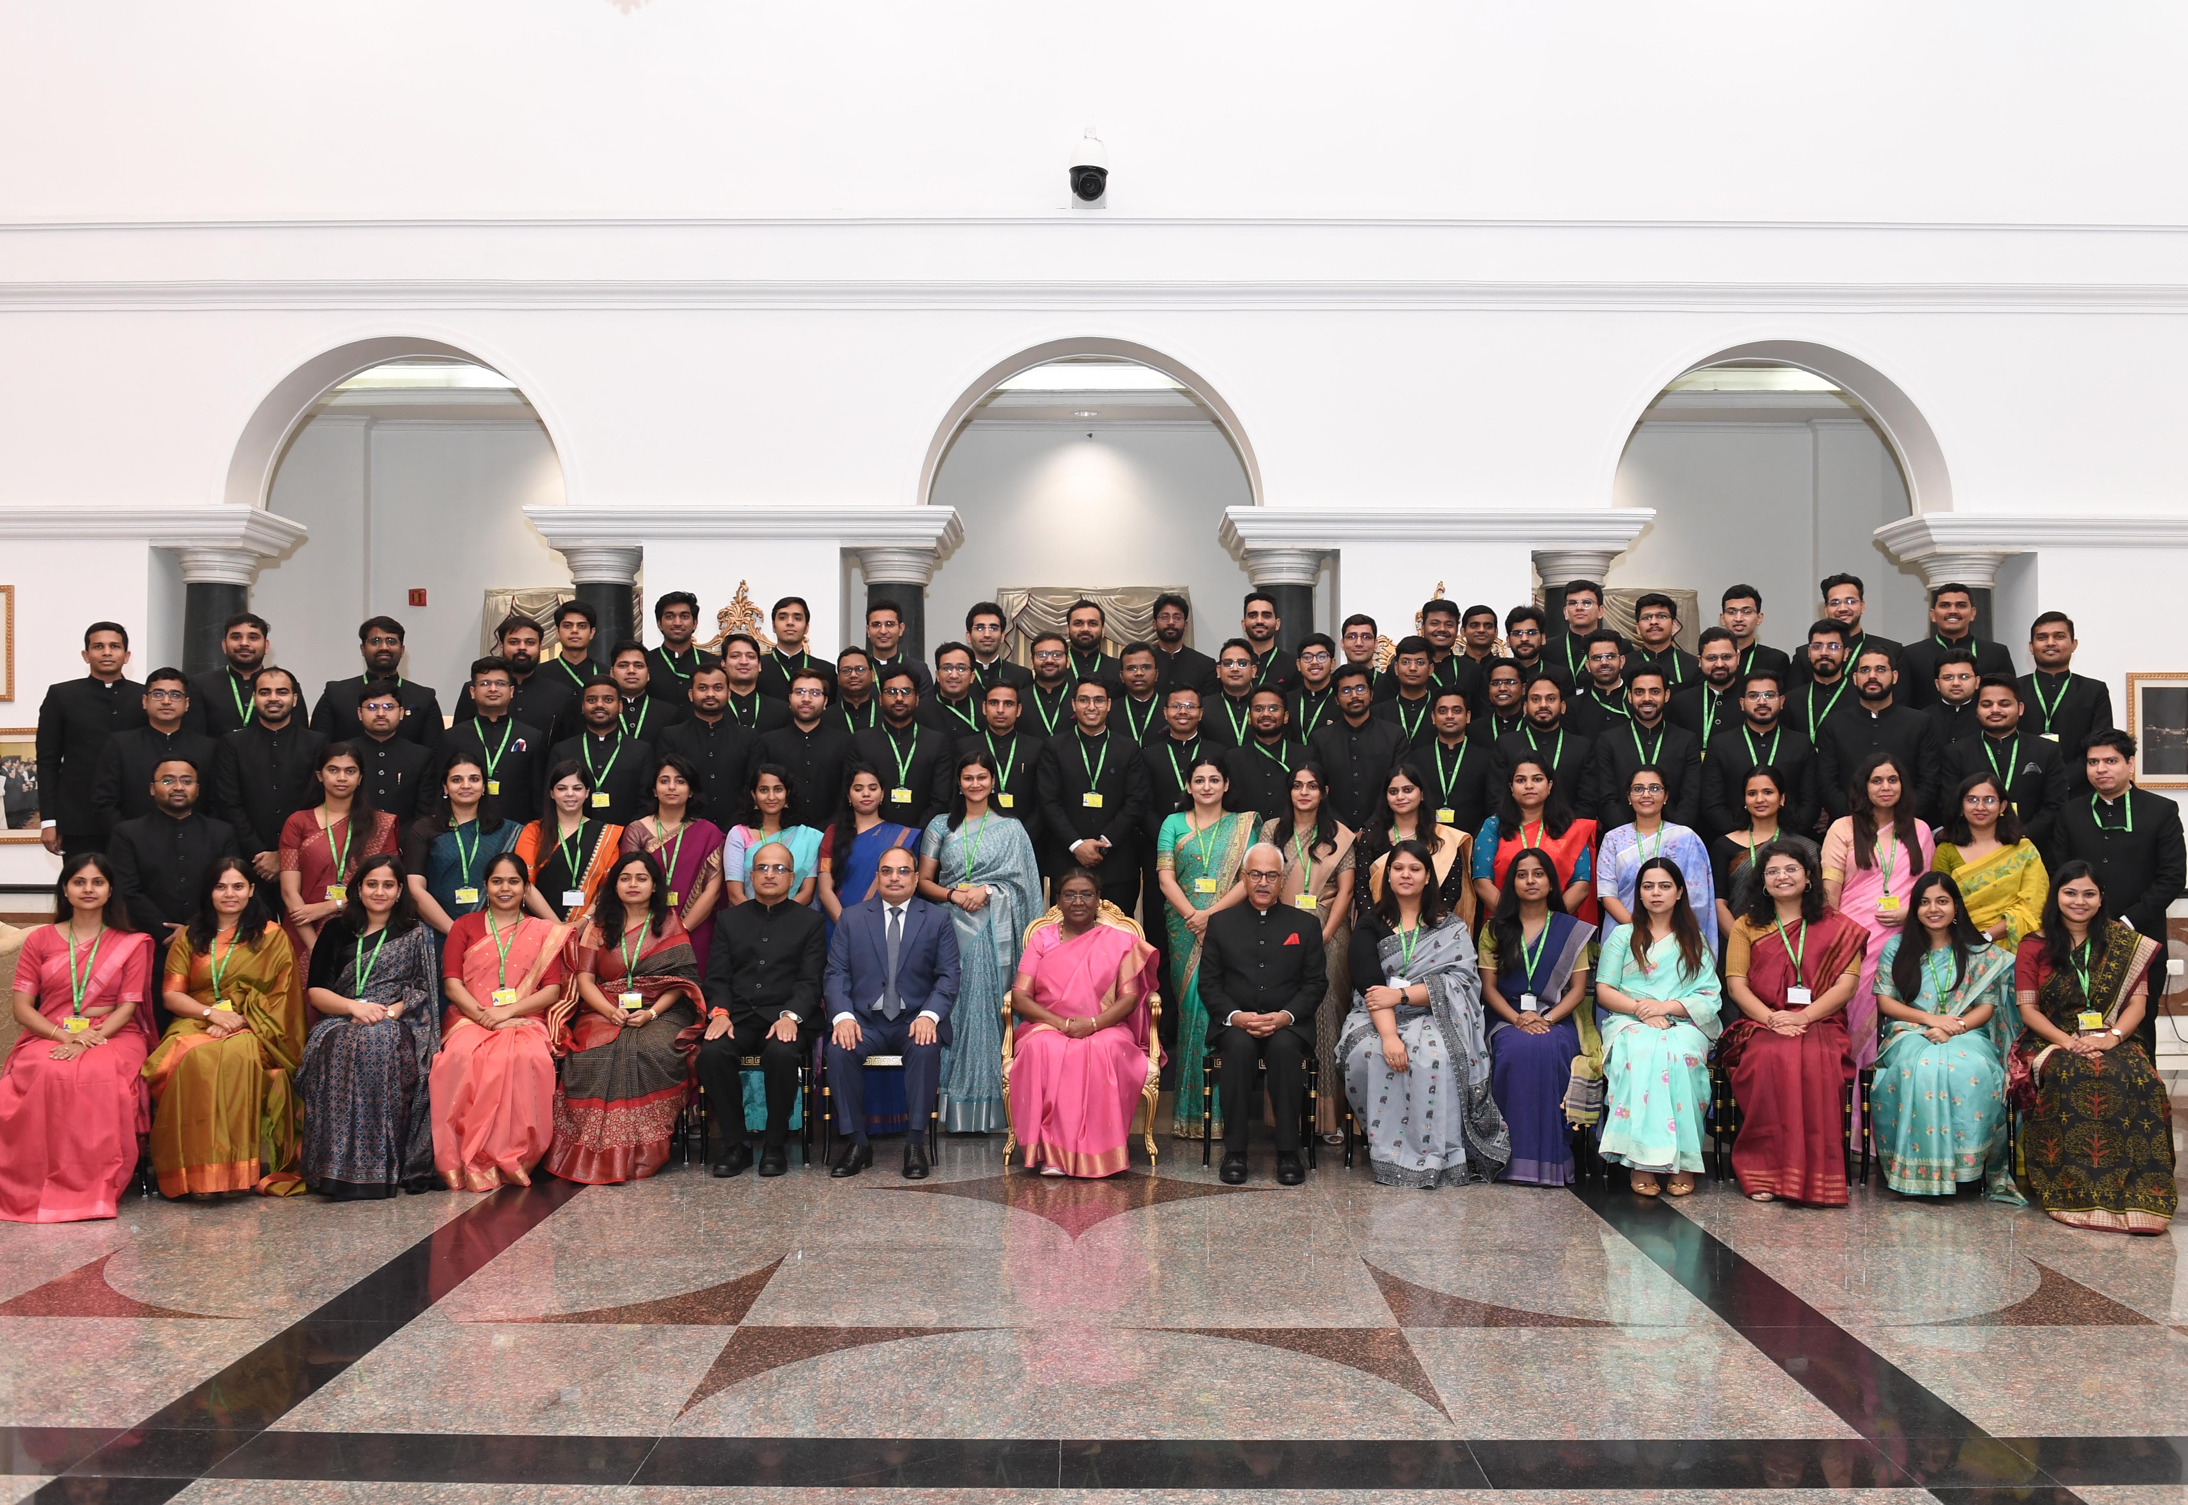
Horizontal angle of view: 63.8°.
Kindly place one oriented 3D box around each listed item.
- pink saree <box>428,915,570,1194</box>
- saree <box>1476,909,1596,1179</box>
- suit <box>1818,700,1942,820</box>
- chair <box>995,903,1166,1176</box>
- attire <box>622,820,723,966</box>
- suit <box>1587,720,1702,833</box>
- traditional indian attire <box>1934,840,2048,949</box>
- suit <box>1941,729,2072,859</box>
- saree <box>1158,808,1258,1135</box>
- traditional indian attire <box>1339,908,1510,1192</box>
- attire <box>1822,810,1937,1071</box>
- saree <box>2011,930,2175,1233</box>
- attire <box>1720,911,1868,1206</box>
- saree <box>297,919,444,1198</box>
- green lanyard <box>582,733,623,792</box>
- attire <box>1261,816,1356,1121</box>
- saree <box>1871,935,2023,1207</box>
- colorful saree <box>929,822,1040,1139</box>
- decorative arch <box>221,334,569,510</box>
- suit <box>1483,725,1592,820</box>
[{"bbox_3d":[-2.271,1.125,6.767,0.510,0.990,0.700,0,-1,-13],"label":"pink saree"},{"bbox_3d":[1.724,1.131,6.853,0.480,0.985,0.680,0,-2,13],"label":"saree"},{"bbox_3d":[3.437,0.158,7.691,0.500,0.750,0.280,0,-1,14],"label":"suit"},{"bbox_3d":[-0.031,1.138,6.922,0.590,0.940,0.700,0,-2,0],"label":"chair"},{"bbox_3d":[-1.797,0.946,7.481,0.470,1.340,0.360,0,-1,-12],"label":"attire"},{"bbox_3d":[2.429,0.621,7.737,0.520,1.515,0.310,0,-2,15],"label":"suit"},{"bbox_3d":[3.536,0.978,6.930,0.460,1.250,0.360,-1,-1,25],"label":"traditional indian attire"},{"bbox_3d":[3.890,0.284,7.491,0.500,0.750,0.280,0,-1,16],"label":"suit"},{"bbox_3d":[0.497,0.926,7.481,0.460,1.380,0.370,0,-1,0],"label":"saree"},{"bbox_3d":[1.271,1.134,6.837,0.620,0.975,0.680,0,-1,5],"label":"traditional indian attire"},{"bbox_3d":[3.168,0.934,7.078,0.470,1.360,0.330,0,-2,18],"label":"attire"},{"bbox_3d":[3.515,1.122,6.188,0.530,0.980,0.680,0,-2,24],"label":"saree"},{"bbox_3d":[2.602,1.108,6.534,0.520,1.020,0.680,0,-2,20],"label":"attire"},{"bbox_3d":[-2.726,1.130,6.677,0.520,0.975,0.710,0,-1,-17],"label":"saree"},{"bbox_3d":[-2.196,0.044,7.847,0.175,0.270,0.120,0,-1,-10],"label":"green lanyard"},{"bbox_3d":[0.909,0.943,7.527,0.450,1.325,0.360,0,-2,3],"label":"attire"},{"bbox_3d":[3.245,1.159,6.706,0.540,0.920,0.700,0,-1,18],"label":"saree"},{"bbox_3d":[-0.466,0.940,7.557,0.490,1.350,0.380,0,-2,0],"label":"colorful saree"},{"bbox_3d":[-3.796,-1.791,9.748,1.860,0.950,0.420,0,-1,0],"label":"decorative arch"},{"bbox_3d":[1.950,0.641,7.738,0.500,1.520,0.320,0,-1,8],"label":"suit"}]

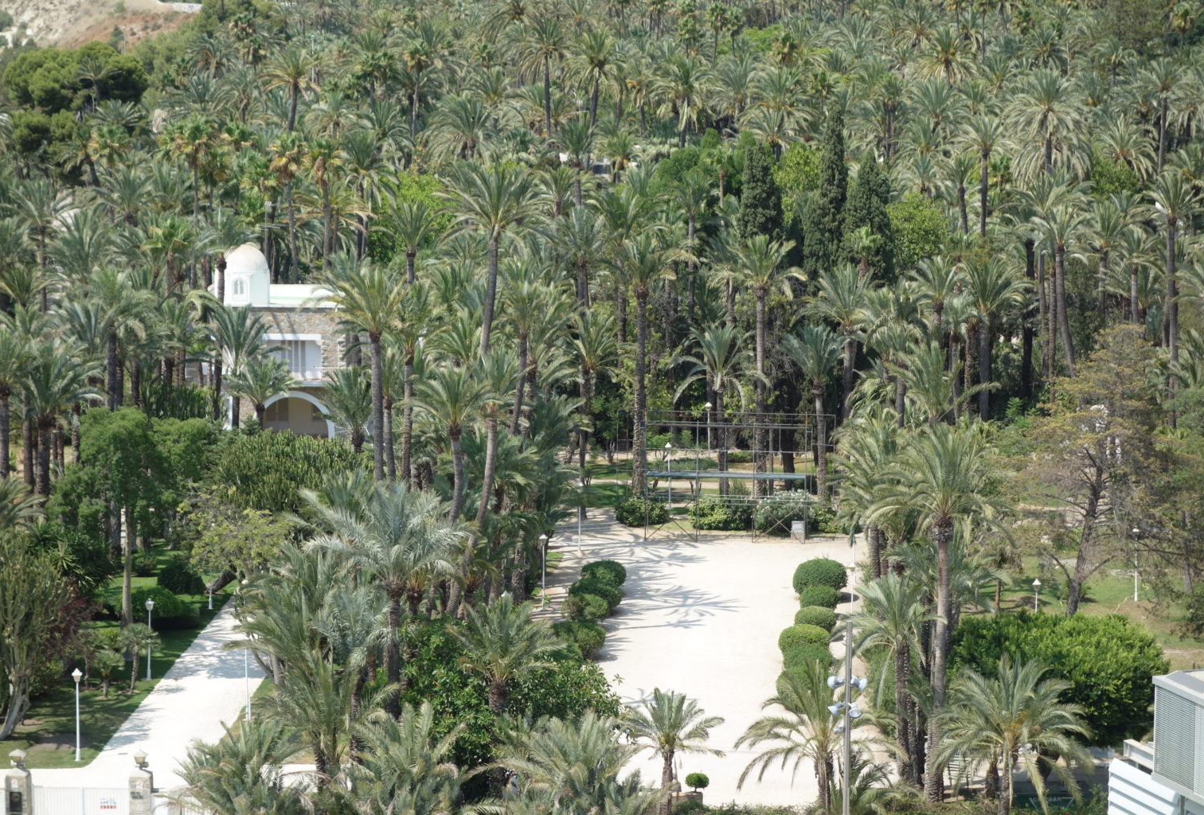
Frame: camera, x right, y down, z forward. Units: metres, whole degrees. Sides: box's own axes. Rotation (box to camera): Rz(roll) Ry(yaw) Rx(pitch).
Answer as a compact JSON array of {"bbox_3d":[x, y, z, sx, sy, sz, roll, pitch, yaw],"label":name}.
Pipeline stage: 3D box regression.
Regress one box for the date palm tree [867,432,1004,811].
[{"bbox_3d":[12.577,7.712,127.573,5.095,14.546,5.095,0,9,0],"label":"date palm tree"}]

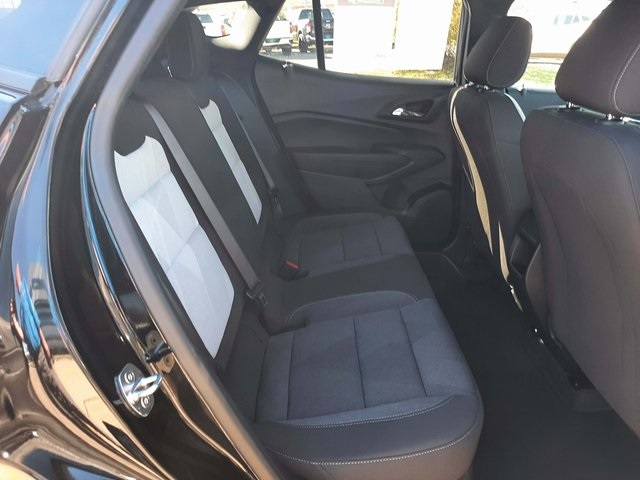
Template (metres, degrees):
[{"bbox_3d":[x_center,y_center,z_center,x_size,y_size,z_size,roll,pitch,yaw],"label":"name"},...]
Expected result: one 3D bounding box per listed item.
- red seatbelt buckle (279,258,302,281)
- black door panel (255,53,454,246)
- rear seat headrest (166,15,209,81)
[{"bbox_3d":[-0.097,0.101,1.558,0.055,0.070,0.030,27,21,-12],"label":"red seatbelt buckle"},{"bbox_3d":[0.134,-0.300,1.872,0.800,0.740,0.130,2,24,-1],"label":"black door panel"},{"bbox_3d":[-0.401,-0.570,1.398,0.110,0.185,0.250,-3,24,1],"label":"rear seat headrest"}]

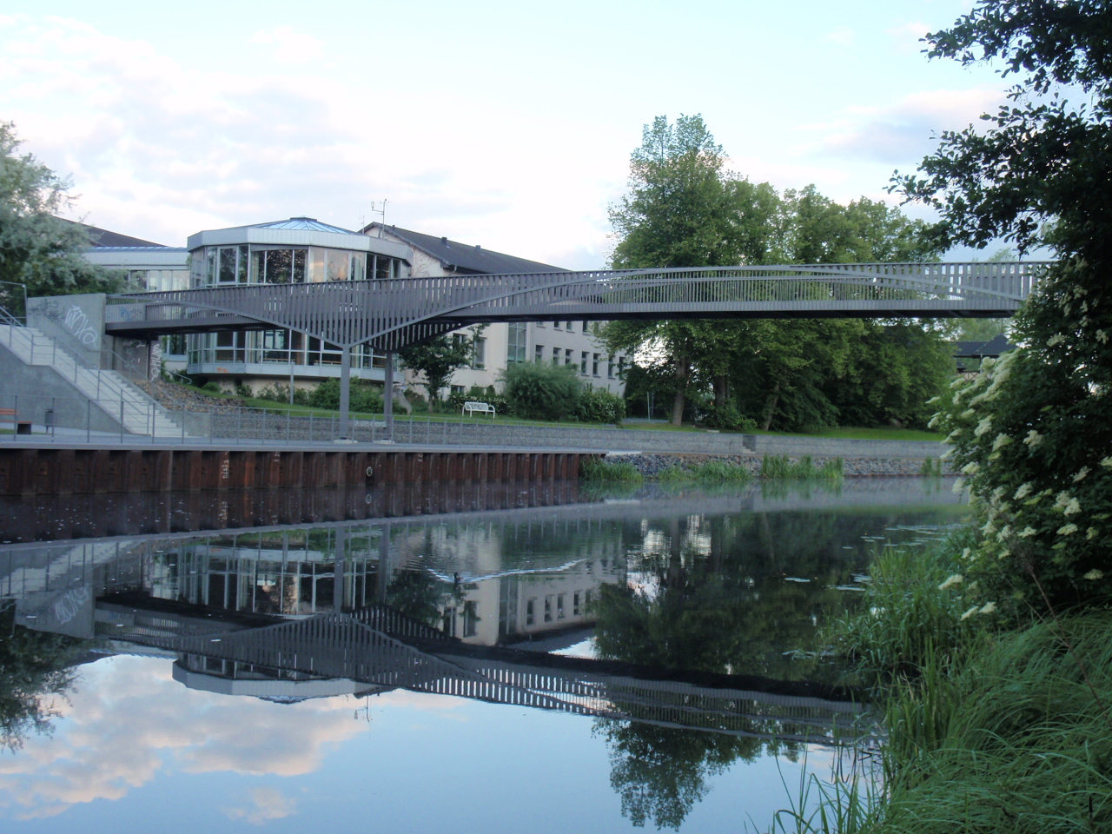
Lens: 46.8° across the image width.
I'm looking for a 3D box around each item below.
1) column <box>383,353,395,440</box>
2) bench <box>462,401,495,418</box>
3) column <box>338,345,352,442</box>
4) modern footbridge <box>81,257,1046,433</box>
[{"bbox_3d":[-5.960,-0.744,45.770,0.250,3.190,0.250,1,-1,29],"label":"column"},{"bbox_3d":[-3.989,-0.328,66.514,1.600,0.800,0.670,3,-1,-41],"label":"bench"},{"bbox_3d":[-7.158,-0.805,43.625,0.250,3.140,0.250,1,-1,29],"label":"column"},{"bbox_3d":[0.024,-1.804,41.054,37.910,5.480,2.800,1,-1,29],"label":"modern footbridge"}]

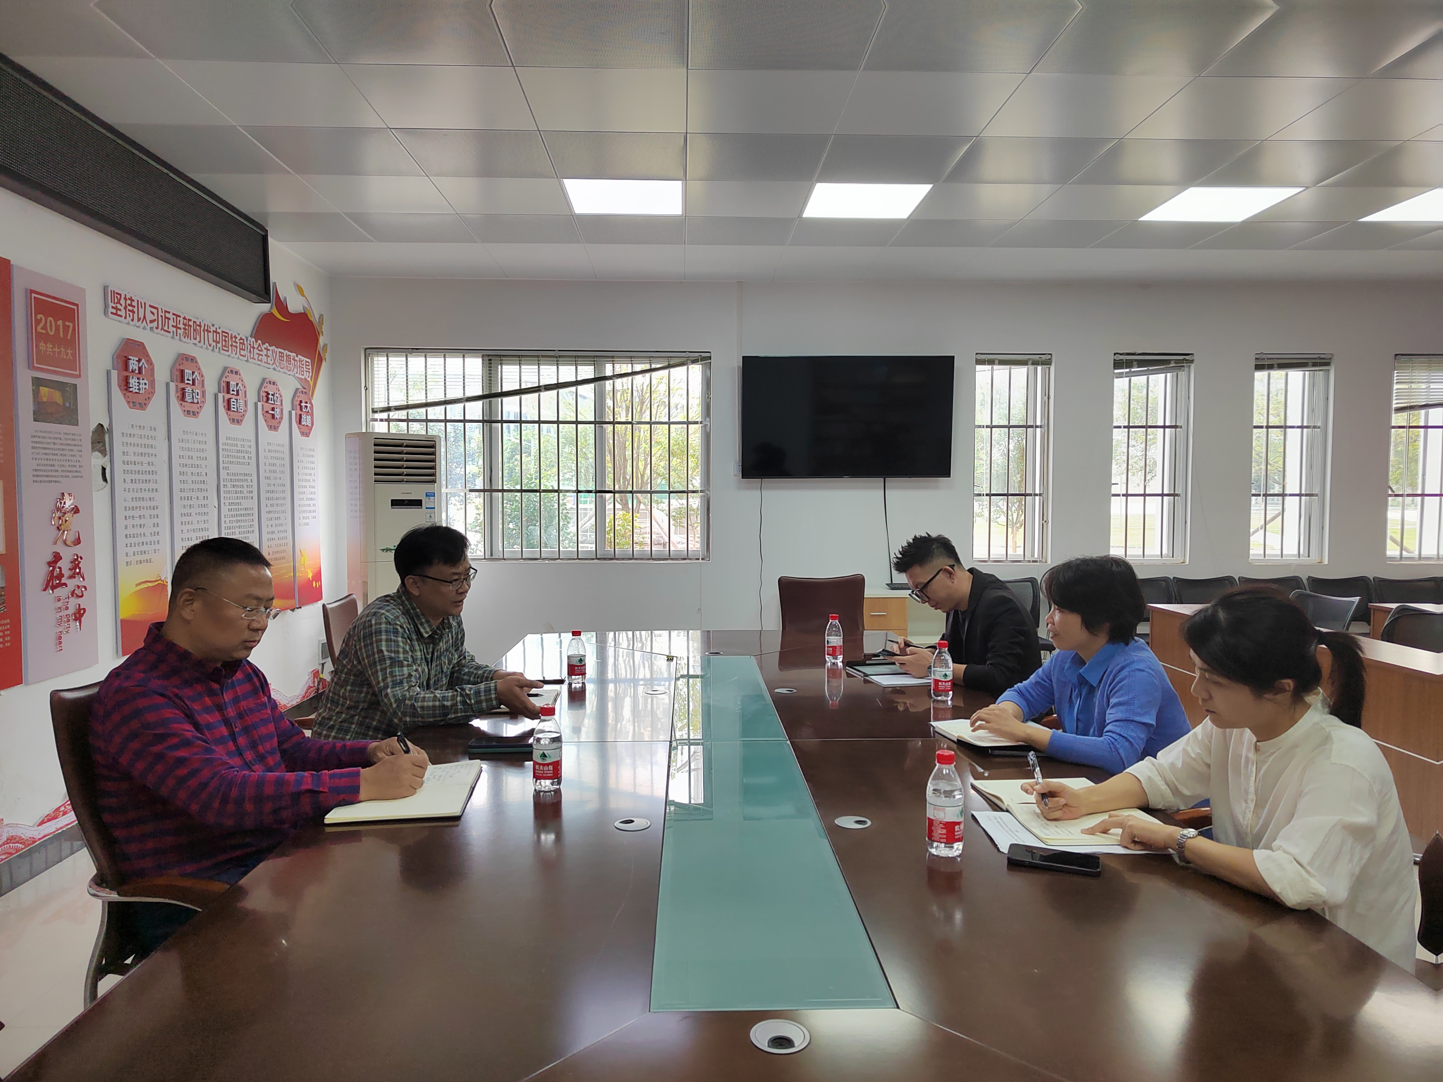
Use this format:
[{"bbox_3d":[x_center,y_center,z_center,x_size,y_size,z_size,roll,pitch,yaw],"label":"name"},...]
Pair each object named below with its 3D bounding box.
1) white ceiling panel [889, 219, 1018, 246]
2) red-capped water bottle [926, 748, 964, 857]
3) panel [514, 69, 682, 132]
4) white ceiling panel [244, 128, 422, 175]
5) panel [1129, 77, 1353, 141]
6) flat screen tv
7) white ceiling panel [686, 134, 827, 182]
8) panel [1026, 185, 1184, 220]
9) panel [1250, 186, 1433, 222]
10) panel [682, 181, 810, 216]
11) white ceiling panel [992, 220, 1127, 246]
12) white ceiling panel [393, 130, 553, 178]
[{"bbox_3d":[1.271,-1.708,5.293,0.585,0.030,0.585,0,3,-2],"label":"white ceiling panel"},{"bbox_3d":[0.415,0.480,1.780,0.065,0.190,0.065,0,3,-2],"label":"red-capped water bottle"},{"bbox_3d":[-0.427,-1.656,3.595,0.595,0.030,0.590,0,3,-2],"label":"panel"},{"bbox_3d":[-1.649,-1.679,4.128,0.595,0.030,0.590,0,3,-2],"label":"white ceiling panel"},{"bbox_3d":[1.914,-1.614,3.567,0.585,0.030,0.585,0,3,-2],"label":"panel"},{"bbox_3d":[0.868,-0.849,6.600,1.455,0.830,0.070,0,6,-2],"label":"flat screen tv"},{"bbox_3d":[0.148,-1.662,4.147,0.590,0.030,0.590,0,3,-2],"label":"white ceiling panel"},{"bbox_3d":[1.927,-1.714,4.844,0.595,0.030,0.590,0,3,-2],"label":"panel"},{"bbox_3d":[3.124,-1.721,4.921,0.600,0.020,0.600,0,3,-2],"label":"panel"},{"bbox_3d":[0.128,-1.709,4.776,0.595,0.030,0.590,0,3,-2],"label":"panel"},{"bbox_3d":[1.908,-1.755,5.476,0.600,0.025,0.600,0,3,-2],"label":"white ceiling panel"},{"bbox_3d":[-1.053,-1.685,4.177,0.600,0.020,0.600,0,3,-2],"label":"white ceiling panel"}]

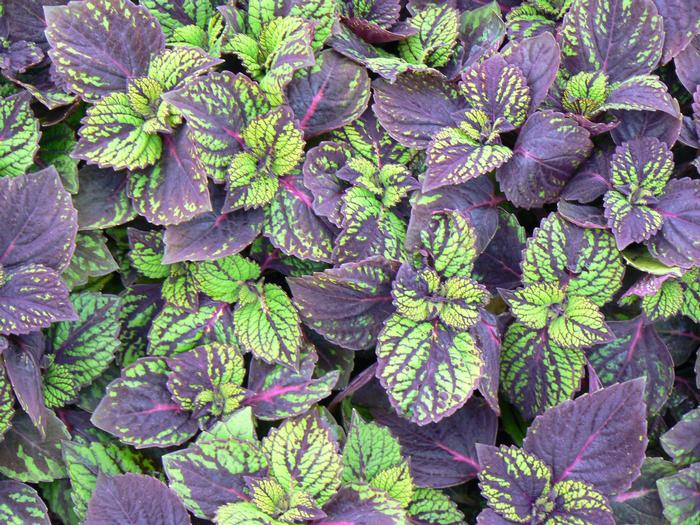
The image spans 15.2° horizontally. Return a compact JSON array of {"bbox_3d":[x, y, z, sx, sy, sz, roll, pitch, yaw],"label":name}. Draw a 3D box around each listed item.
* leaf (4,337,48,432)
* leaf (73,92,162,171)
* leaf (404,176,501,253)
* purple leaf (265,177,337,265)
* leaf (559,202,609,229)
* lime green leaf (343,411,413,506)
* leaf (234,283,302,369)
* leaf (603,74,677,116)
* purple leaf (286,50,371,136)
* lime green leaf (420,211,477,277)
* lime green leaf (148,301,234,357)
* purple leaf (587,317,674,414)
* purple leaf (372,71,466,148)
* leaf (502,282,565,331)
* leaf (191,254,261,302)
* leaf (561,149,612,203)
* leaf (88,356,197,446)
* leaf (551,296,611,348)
[{"bbox_3d":[-0.201,0.075,1.620,0.026,0.020,0.060,-20,80,-23],"label":"leaf"},{"bbox_3d":[-0.150,-0.079,1.657,0.056,0.014,0.061,-24,64,1],"label":"leaf"},{"bbox_3d":[0.067,-0.029,1.693,0.064,0.020,0.056,-14,67,-6],"label":"leaf"},{"bbox_3d":[-0.031,-0.025,1.641,0.047,0.012,0.064,-30,77,-18],"label":"purple leaf"},{"bbox_3d":[0.153,-0.031,1.690,0.043,0.016,0.034,5,27,10],"label":"leaf"},{"bbox_3d":[0.014,0.112,1.589,0.043,0.015,0.056,-12,70,-5],"label":"lime green leaf"},{"bbox_3d":[-0.046,0.035,1.481,0.036,0.009,0.053,-23,78,-12],"label":"leaf"},{"bbox_3d":[0.182,-0.106,1.688,0.054,0.012,0.049,2,36,-17],"label":"leaf"},{"bbox_3d":[-0.015,-0.109,1.704,0.054,0.013,0.073,15,52,4],"label":"purple leaf"},{"bbox_3d":[0.056,-0.010,1.507,0.036,0.009,0.061,5,45,3],"label":"lime green leaf"},{"bbox_3d":[-0.100,0.043,1.652,0.060,0.017,0.044,-26,66,-12],"label":"lime green leaf"},{"bbox_3d":[0.169,0.064,1.591,0.054,0.013,0.068,14,67,6],"label":"purple leaf"},{"bbox_3d":[0.046,-0.100,1.713,0.063,0.020,0.052,10,61,12],"label":"purple leaf"},{"bbox_3d":[0.112,0.026,1.617,0.042,0.014,0.035,11,62,13],"label":"leaf"},{"bbox_3d":[-0.072,0.009,1.500,0.044,0.007,0.028,24,65,28],"label":"leaf"},{"bbox_3d":[0.139,-0.050,1.560,0.035,0.010,0.038,-8,64,7],"label":"leaf"},{"bbox_3d":[-0.123,0.085,1.593,0.066,0.020,0.052,-10,68,2],"label":"leaf"},{"bbox_3d":[0.139,0.038,1.564,0.042,0.009,0.037,25,64,-1],"label":"leaf"}]

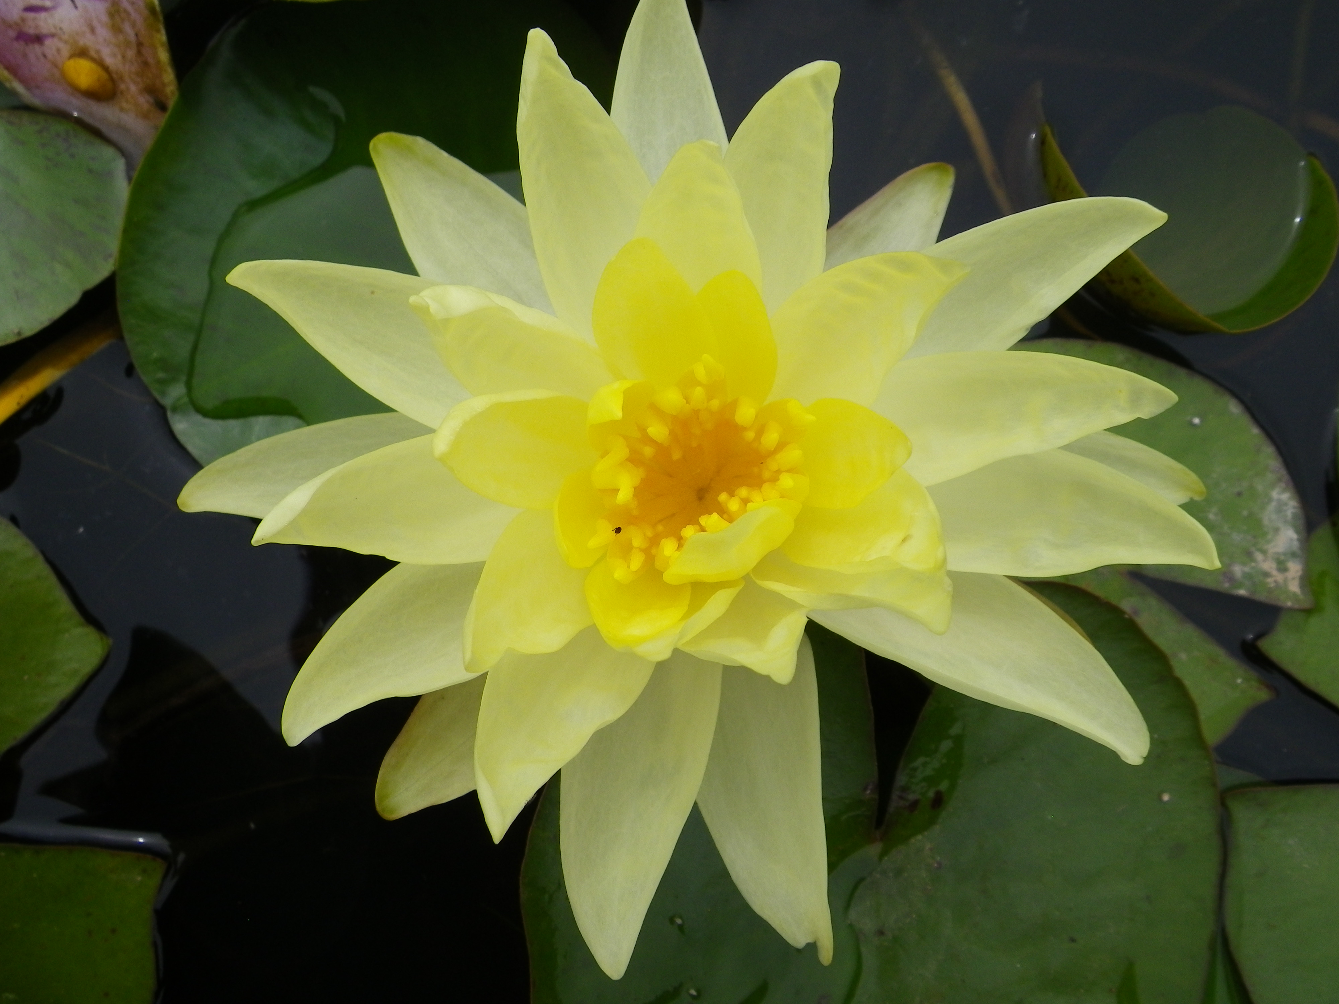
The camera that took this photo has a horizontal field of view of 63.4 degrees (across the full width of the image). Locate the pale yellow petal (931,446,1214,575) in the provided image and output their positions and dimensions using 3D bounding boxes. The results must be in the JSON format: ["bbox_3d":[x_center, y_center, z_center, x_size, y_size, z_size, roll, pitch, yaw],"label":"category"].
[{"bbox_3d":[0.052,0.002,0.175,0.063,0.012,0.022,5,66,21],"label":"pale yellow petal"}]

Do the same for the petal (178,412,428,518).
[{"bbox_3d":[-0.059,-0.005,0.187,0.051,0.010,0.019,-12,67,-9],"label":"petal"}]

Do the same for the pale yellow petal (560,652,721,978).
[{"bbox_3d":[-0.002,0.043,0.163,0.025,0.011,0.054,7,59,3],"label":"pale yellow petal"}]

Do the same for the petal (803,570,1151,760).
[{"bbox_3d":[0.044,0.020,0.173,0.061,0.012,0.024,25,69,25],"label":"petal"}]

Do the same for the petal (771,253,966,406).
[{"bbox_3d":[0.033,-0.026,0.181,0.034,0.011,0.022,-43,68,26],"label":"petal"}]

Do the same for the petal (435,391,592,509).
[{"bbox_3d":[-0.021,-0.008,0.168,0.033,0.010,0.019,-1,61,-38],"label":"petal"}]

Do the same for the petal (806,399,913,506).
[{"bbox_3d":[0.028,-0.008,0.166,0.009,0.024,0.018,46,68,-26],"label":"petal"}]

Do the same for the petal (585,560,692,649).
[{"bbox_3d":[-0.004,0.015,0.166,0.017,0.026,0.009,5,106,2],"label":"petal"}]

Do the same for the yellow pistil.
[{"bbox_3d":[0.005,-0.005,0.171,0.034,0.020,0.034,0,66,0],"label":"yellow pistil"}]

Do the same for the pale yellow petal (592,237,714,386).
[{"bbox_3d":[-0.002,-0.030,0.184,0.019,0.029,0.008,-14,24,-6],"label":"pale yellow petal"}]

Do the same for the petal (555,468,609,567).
[{"bbox_3d":[-0.012,0.003,0.172,0.016,0.022,0.008,25,100,10],"label":"petal"}]

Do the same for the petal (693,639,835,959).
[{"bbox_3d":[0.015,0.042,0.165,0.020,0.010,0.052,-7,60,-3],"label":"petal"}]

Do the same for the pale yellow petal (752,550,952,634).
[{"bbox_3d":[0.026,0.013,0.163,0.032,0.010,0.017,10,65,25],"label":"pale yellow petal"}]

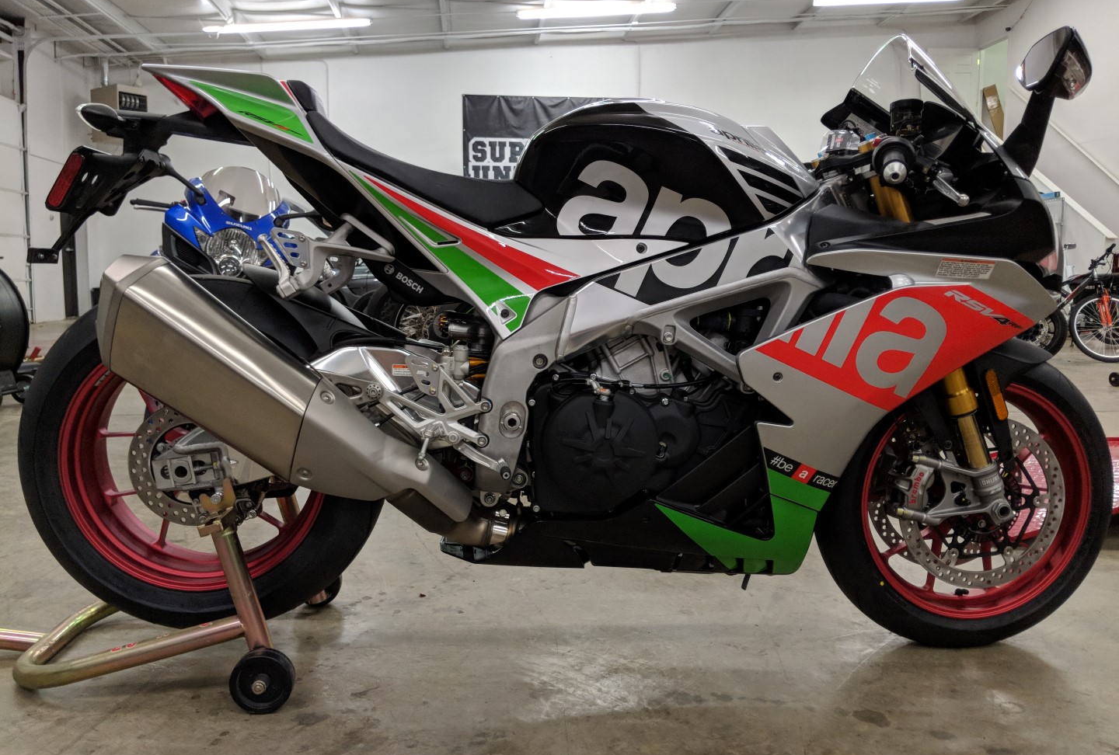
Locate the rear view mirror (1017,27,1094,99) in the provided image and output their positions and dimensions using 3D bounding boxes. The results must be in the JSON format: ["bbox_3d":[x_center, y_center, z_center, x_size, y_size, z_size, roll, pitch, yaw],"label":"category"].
[{"bbox_3d":[0.743,-0.472,1.310,0.075,0.090,0.145,0,6,-4],"label":"rear view mirror"}]

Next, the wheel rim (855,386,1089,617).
[{"bbox_3d":[0.784,0.229,1.698,0.463,0.463,0.112,0,6,-6],"label":"wheel rim"}]

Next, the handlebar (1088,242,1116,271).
[{"bbox_3d":[5.380,-1.200,8.650,0.140,0.110,0.600,1,-15,7],"label":"handlebar"}]

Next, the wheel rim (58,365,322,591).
[{"bbox_3d":[-0.638,0.144,1.595,0.463,0.463,0.170,0,6,-4],"label":"wheel rim"}]

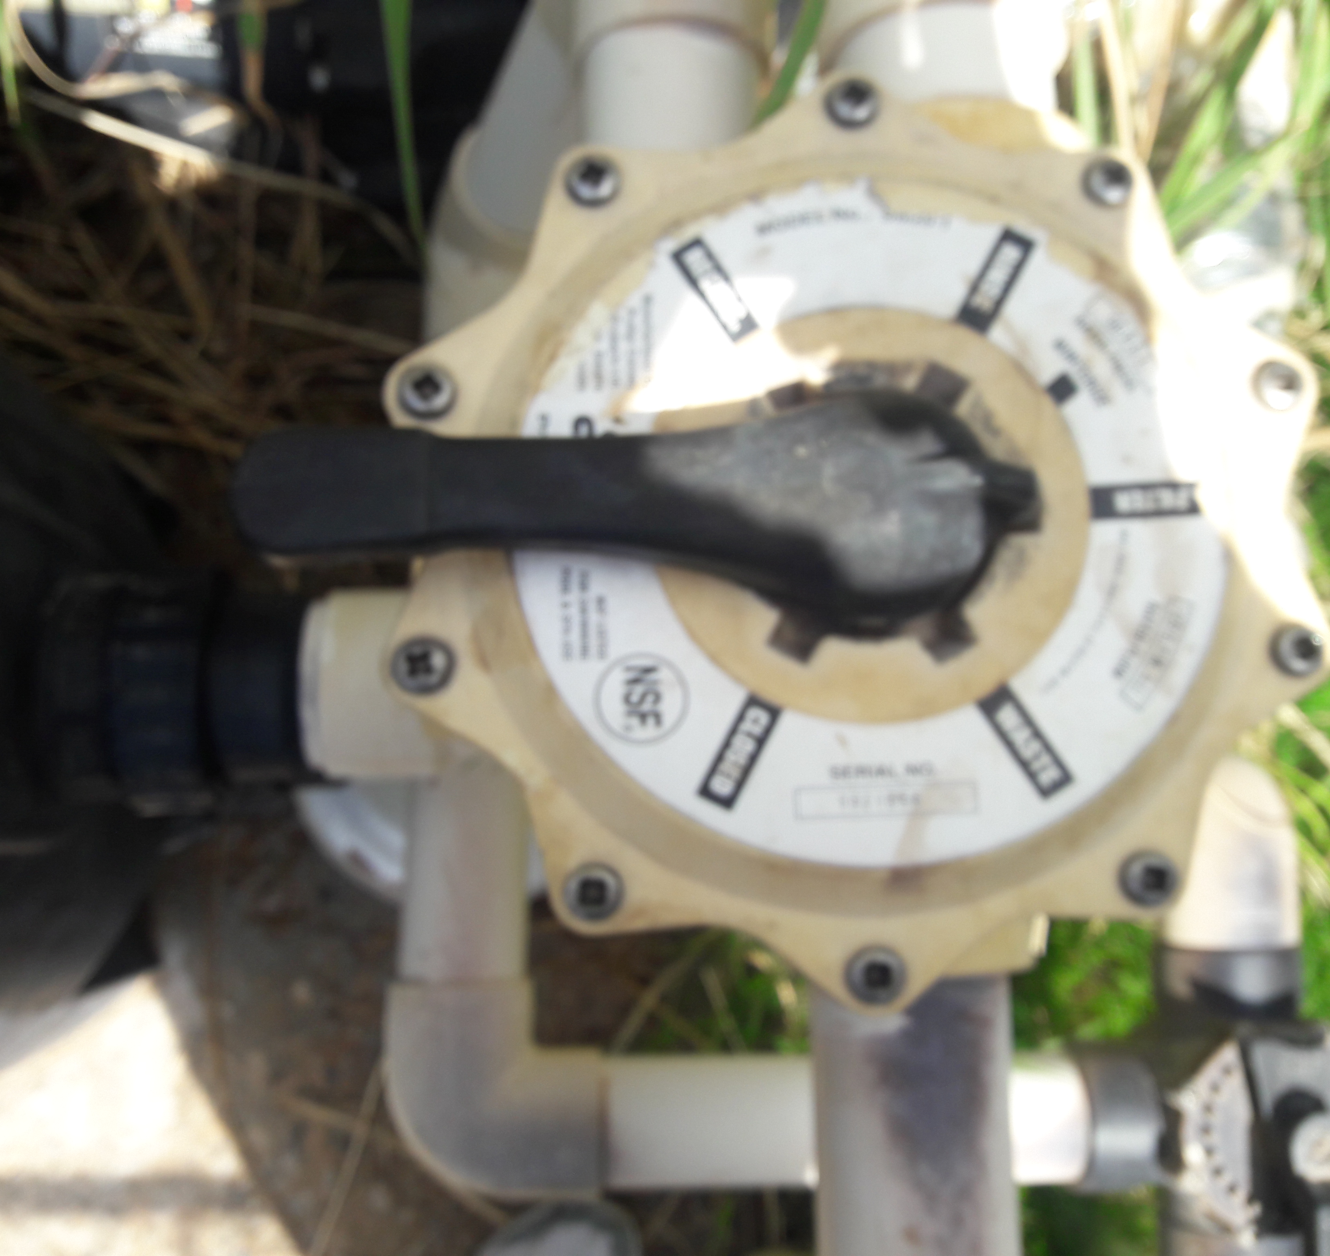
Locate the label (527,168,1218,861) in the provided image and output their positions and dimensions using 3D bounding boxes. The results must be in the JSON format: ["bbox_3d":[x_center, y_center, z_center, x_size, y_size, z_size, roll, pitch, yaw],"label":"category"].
[{"bbox_3d":[0.052,-0.031,0.348,0.183,0.003,0.183,0,80,0],"label":"label"}]

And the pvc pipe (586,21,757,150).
[{"bbox_3d":[0.003,-0.167,0.468,0.060,0.060,0.065,0,80,0],"label":"pvc pipe"}]

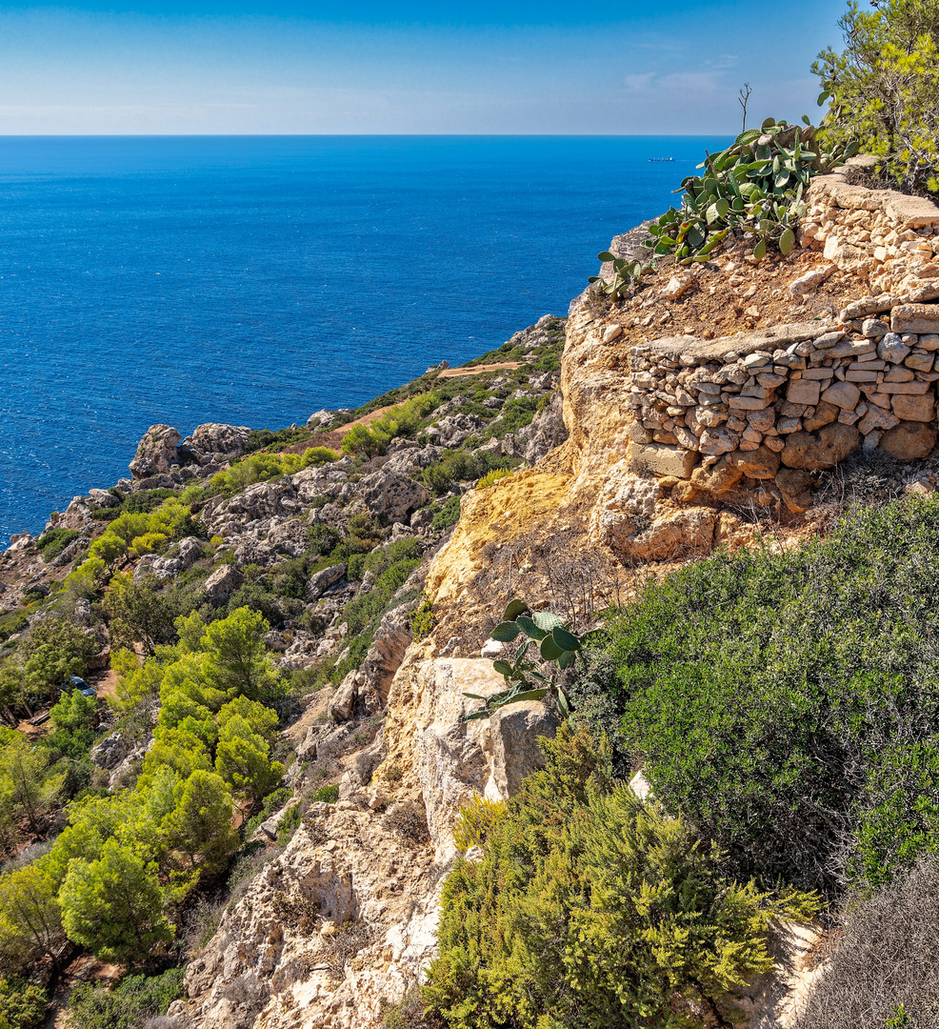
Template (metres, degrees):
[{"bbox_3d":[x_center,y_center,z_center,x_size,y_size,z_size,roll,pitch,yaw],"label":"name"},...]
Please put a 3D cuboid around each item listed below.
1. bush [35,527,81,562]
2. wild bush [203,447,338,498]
[{"bbox_3d":[-49.703,3.649,140.000,3.800,1.900,6.500,1,18,4],"label":"bush"},{"bbox_3d":[-27.617,-5.996,162.000,17.000,4.000,5.500,-16,24,-40],"label":"wild bush"}]

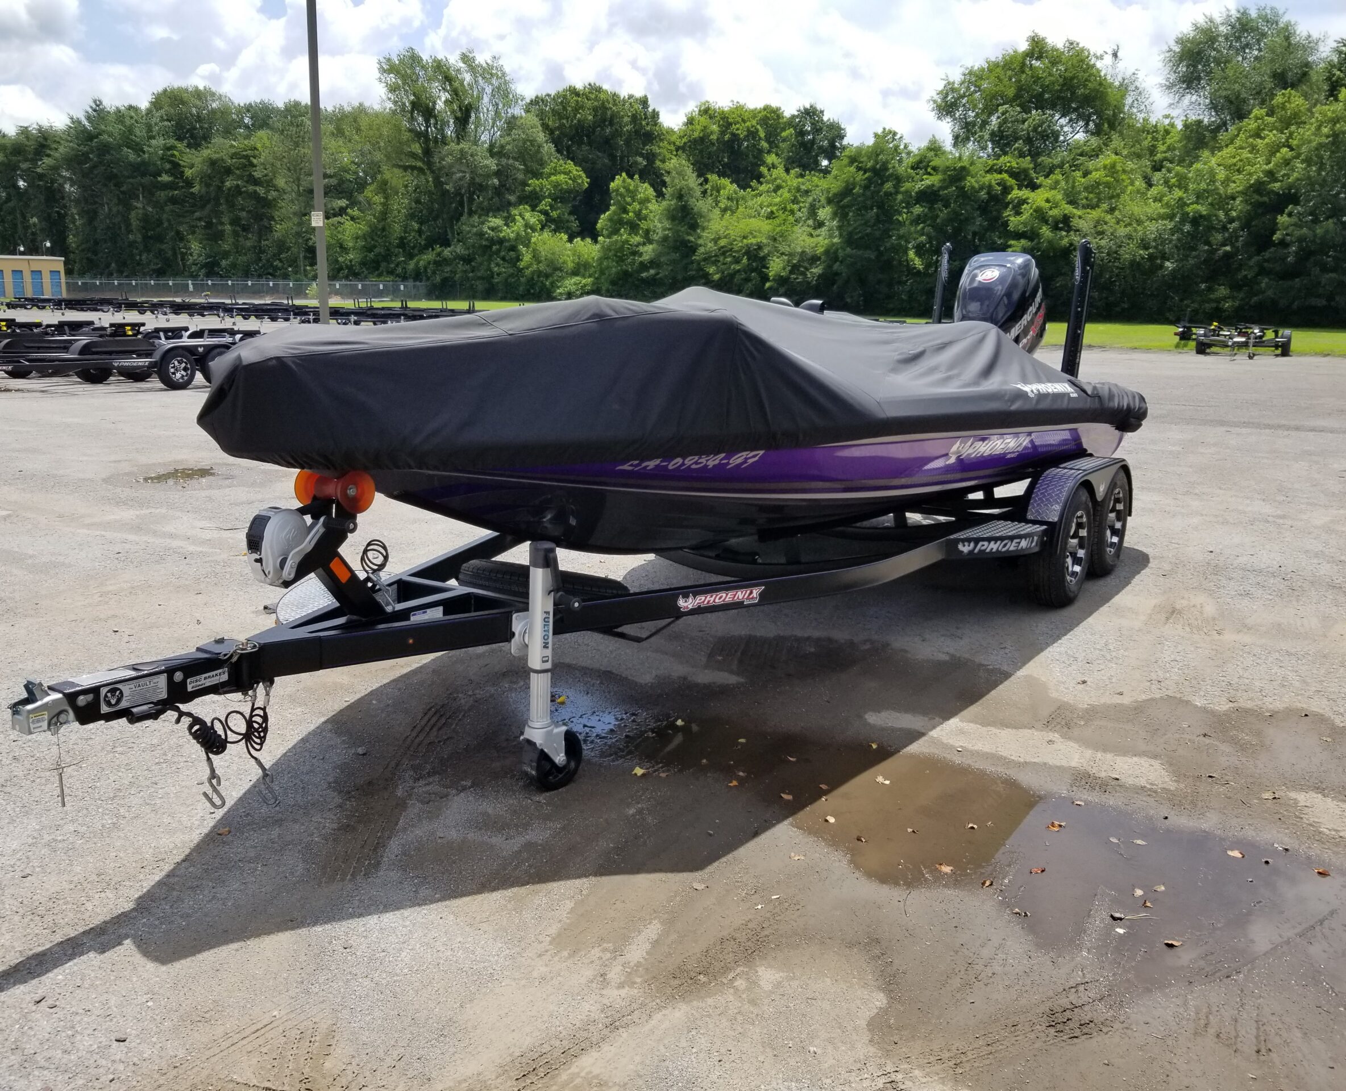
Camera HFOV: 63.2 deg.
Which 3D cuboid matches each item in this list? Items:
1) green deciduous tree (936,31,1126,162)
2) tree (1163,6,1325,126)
[{"bbox_3d":[26.152,-27.223,81.234,14.479,19.965,13.031,5,13,18],"label":"green deciduous tree"},{"bbox_3d":[41.606,-28.270,81.521,11.816,22.239,10.634,8,14,27],"label":"tree"}]

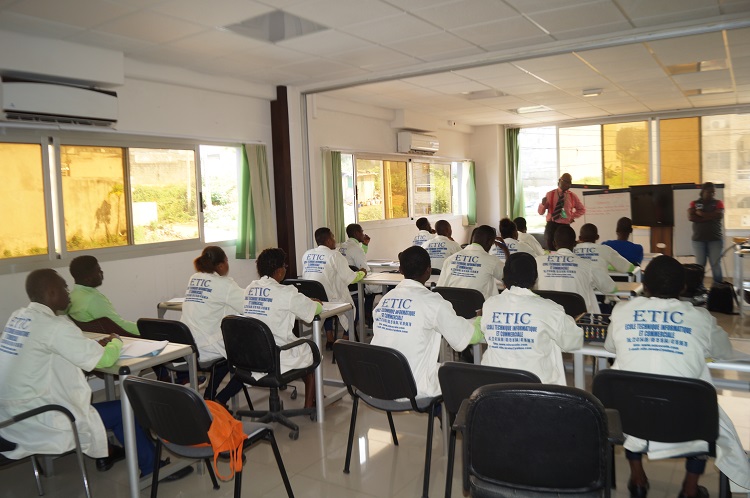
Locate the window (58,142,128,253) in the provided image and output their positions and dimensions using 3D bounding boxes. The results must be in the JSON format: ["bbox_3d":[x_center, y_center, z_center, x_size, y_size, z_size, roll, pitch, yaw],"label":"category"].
[{"bbox_3d":[-2.339,-0.428,4.712,0.050,0.890,0.560,2,7,34],"label":"window"}]

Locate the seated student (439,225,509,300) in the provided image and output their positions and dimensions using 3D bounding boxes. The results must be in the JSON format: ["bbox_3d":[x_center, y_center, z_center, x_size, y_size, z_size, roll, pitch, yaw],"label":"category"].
[{"bbox_3d":[0.895,0.436,4.821,0.600,1.250,0.750,2,7,34],"label":"seated student"}]

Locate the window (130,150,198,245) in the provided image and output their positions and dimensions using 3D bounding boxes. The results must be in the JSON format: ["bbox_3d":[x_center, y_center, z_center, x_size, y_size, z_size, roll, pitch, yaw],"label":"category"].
[{"bbox_3d":[-1.992,-0.504,5.367,0.080,0.940,0.820,2,7,34],"label":"window"}]

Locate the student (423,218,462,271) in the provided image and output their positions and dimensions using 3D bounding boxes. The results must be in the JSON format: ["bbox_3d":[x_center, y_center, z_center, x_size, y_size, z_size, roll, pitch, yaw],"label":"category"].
[{"bbox_3d":[0.838,0.319,6.392,0.520,1.270,0.780,2,7,34],"label":"student"}]

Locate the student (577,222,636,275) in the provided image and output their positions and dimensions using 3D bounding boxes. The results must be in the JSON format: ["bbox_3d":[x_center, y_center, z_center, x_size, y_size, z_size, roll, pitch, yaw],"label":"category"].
[{"bbox_3d":[2.153,0.351,5.518,0.620,1.190,0.720,2,7,34],"label":"student"}]

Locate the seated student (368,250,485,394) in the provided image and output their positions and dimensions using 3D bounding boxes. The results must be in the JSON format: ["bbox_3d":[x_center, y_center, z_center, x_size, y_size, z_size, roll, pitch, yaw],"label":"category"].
[{"bbox_3d":[0.334,0.626,3.369,0.580,1.280,0.780,2,7,34],"label":"seated student"}]

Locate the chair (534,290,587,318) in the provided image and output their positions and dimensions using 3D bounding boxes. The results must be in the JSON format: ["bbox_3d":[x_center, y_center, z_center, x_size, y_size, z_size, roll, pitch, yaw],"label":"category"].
[{"bbox_3d":[1.534,0.706,4.595,0.530,0.810,0.560,2,7,34],"label":"chair"}]

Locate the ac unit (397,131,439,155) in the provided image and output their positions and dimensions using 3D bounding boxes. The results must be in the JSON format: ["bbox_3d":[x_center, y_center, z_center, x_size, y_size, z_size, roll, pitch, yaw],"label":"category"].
[{"bbox_3d":[0.707,-1.676,9.000,0.220,0.300,0.920,2,7,34],"label":"ac unit"}]

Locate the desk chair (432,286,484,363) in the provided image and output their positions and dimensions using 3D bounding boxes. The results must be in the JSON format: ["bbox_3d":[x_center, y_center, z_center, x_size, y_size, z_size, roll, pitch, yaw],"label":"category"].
[{"bbox_3d":[0.819,0.703,4.880,0.520,0.800,0.560,2,7,34],"label":"desk chair"}]

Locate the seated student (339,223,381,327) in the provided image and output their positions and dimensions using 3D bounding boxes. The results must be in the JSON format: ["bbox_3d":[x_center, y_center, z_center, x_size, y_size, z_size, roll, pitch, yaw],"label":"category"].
[{"bbox_3d":[-0.134,0.323,6.376,0.500,1.250,0.720,3,7,41],"label":"seated student"}]

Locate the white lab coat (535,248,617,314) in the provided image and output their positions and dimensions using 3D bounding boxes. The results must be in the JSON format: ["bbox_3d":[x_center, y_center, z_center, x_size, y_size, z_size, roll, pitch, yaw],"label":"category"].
[{"bbox_3d":[1.651,0.324,4.714,0.580,0.680,0.520,2,7,34],"label":"white lab coat"}]

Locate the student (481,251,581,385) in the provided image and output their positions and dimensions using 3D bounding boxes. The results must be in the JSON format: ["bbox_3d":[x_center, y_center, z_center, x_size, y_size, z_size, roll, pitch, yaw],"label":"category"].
[{"bbox_3d":[0.893,0.653,3.071,0.560,1.250,0.850,1,6,27],"label":"student"}]

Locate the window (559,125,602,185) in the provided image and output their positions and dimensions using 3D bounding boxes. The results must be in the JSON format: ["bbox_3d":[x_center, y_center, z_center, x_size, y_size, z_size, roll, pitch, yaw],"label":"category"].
[{"bbox_3d":[3.813,-1.291,10.471,0.800,1.920,0.100,2,7,34],"label":"window"}]

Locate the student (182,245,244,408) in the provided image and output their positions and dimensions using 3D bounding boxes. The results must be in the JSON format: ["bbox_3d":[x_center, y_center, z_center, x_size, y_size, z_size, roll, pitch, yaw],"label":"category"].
[{"bbox_3d":[-1.187,0.585,4.150,0.500,1.240,0.760,1,7,32],"label":"student"}]

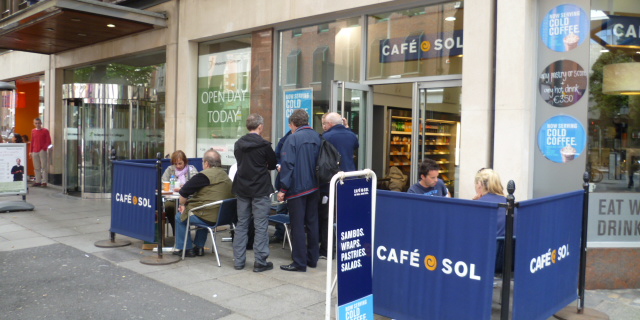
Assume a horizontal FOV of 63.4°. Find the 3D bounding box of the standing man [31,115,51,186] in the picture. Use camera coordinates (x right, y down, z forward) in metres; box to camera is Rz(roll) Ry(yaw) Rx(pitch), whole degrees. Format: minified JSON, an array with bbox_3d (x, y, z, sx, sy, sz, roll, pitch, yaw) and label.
[{"bbox_3d":[-7.193,-0.218,13.300,0.480,1.760,0.340,1,2,-14],"label":"standing man"}]

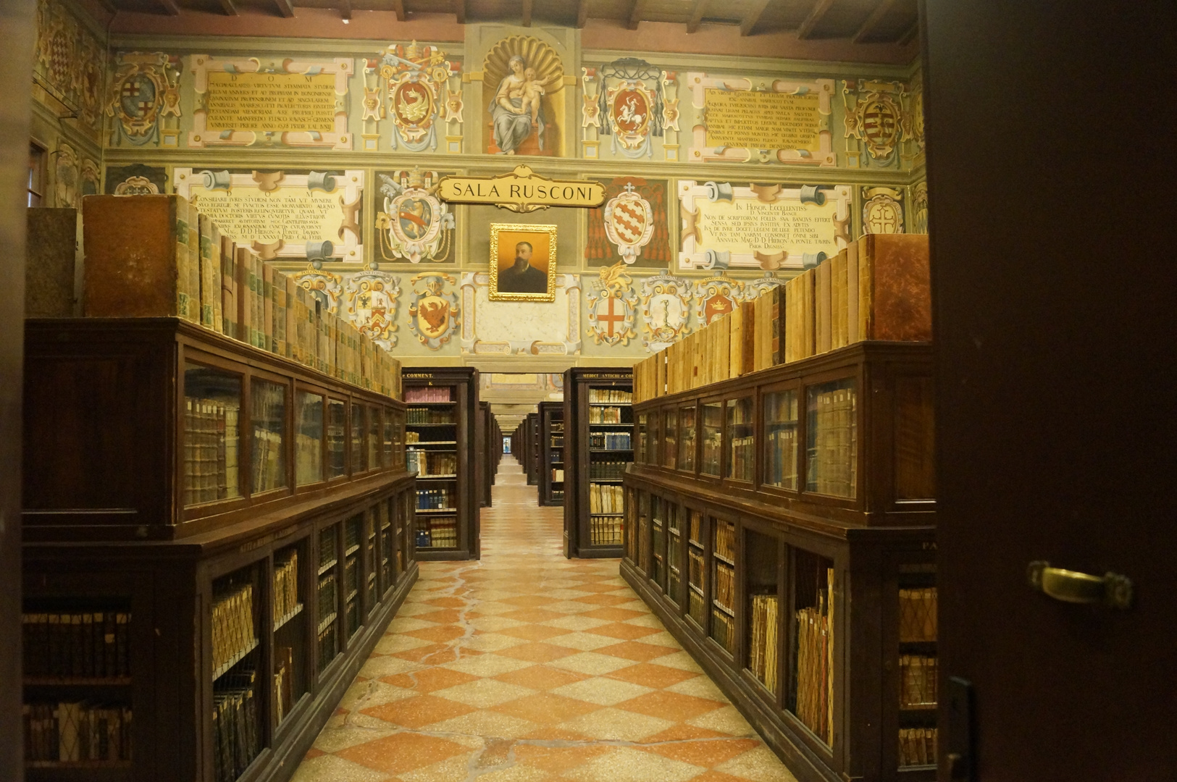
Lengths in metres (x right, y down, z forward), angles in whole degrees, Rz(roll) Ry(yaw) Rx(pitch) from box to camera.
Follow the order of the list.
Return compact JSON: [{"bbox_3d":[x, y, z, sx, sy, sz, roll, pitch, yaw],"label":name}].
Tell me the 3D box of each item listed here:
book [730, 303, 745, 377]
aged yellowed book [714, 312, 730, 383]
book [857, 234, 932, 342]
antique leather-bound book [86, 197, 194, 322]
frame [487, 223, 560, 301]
[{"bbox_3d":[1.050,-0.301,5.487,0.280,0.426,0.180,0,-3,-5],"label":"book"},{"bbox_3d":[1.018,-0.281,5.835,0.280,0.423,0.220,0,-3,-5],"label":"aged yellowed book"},{"bbox_3d":[1.241,-0.406,3.573,0.292,0.428,0.110,0,-3,-5],"label":"book"},{"bbox_3d":[-1.452,-0.427,2.847,0.292,0.388,0.105,0,-3,-5],"label":"antique leather-bound book"},{"bbox_3d":[-0.830,-1.628,11.260,0.832,0.986,0.090,0,5,-5],"label":"frame"}]

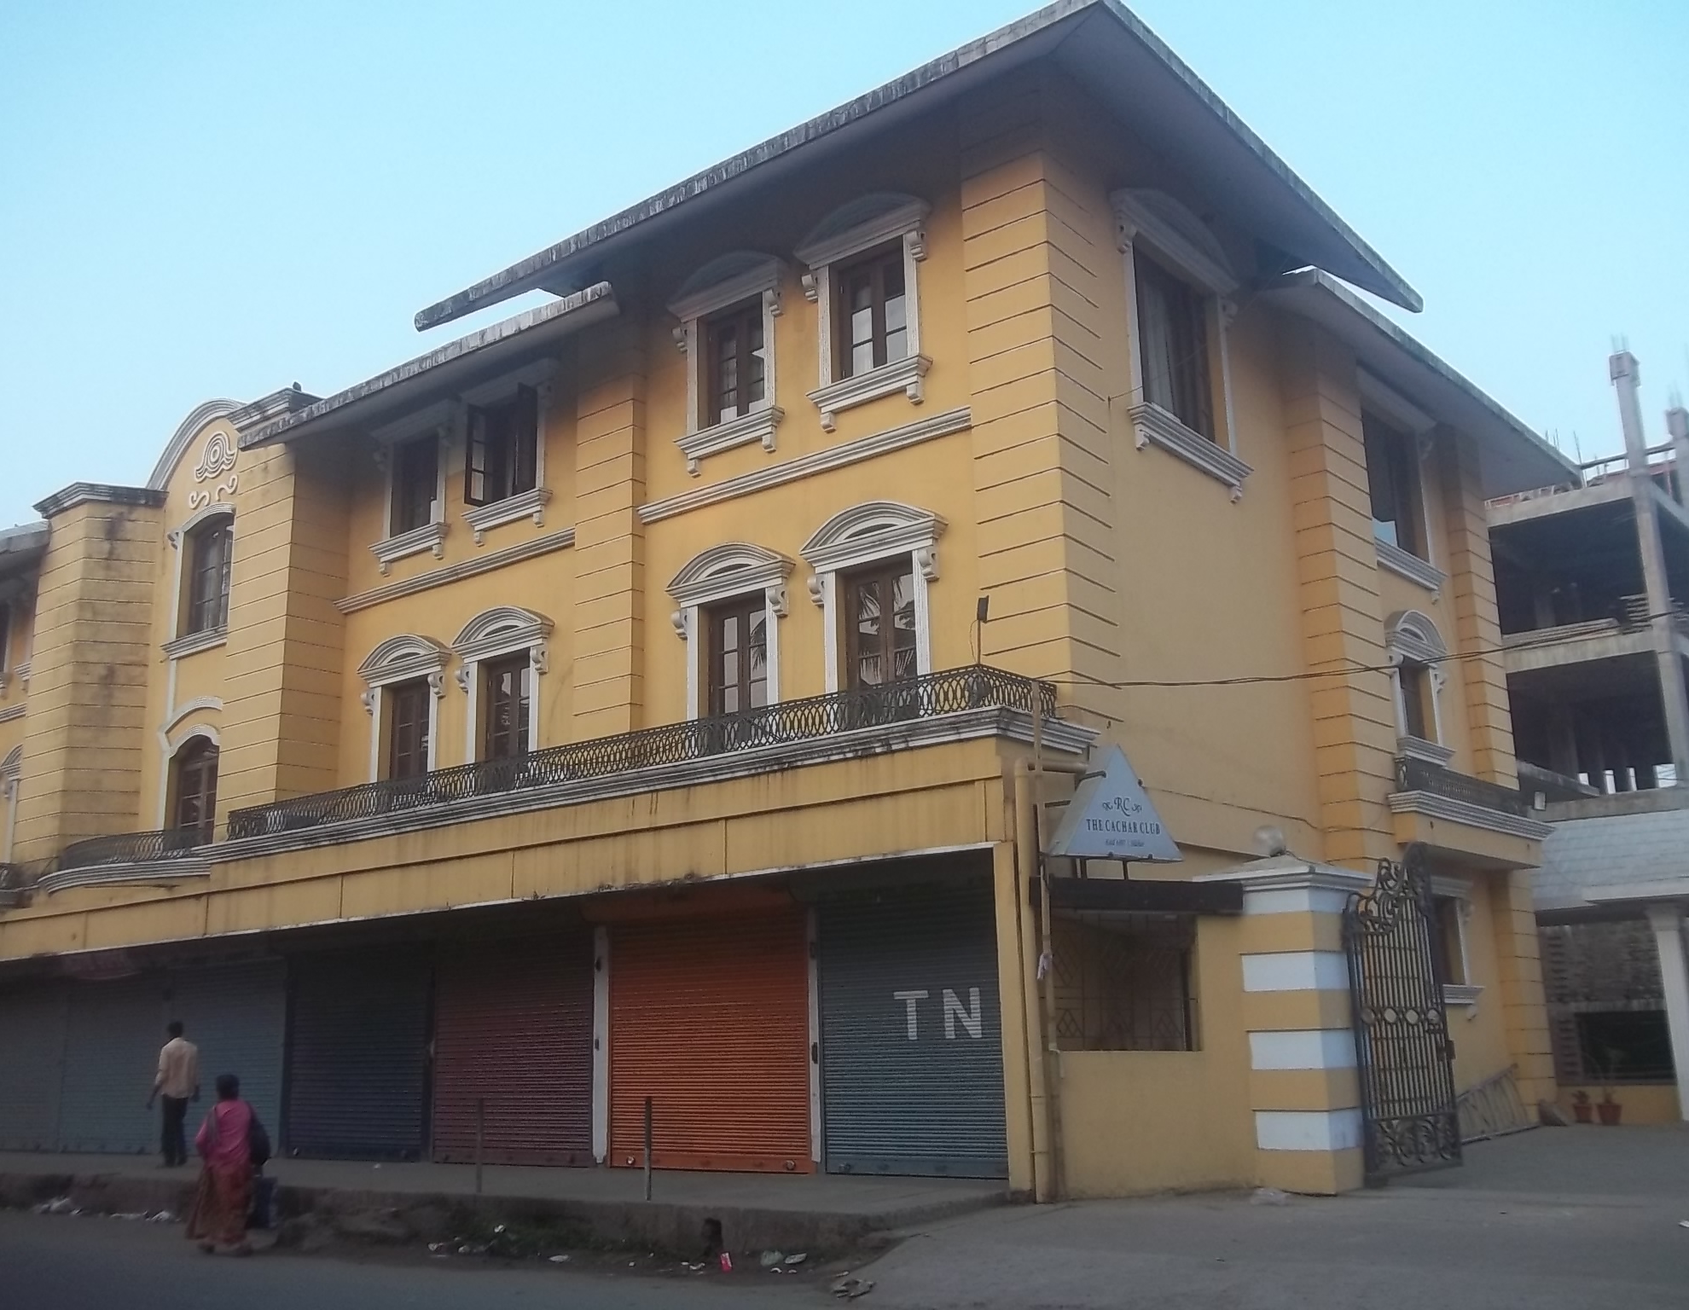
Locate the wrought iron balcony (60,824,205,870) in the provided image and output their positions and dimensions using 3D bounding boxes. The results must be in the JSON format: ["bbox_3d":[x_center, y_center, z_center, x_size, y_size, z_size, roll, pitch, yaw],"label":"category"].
[{"bbox_3d":[-10.657,2.905,23.422,4.625,0.413,0.675,-12,-17,38],"label":"wrought iron balcony"}]

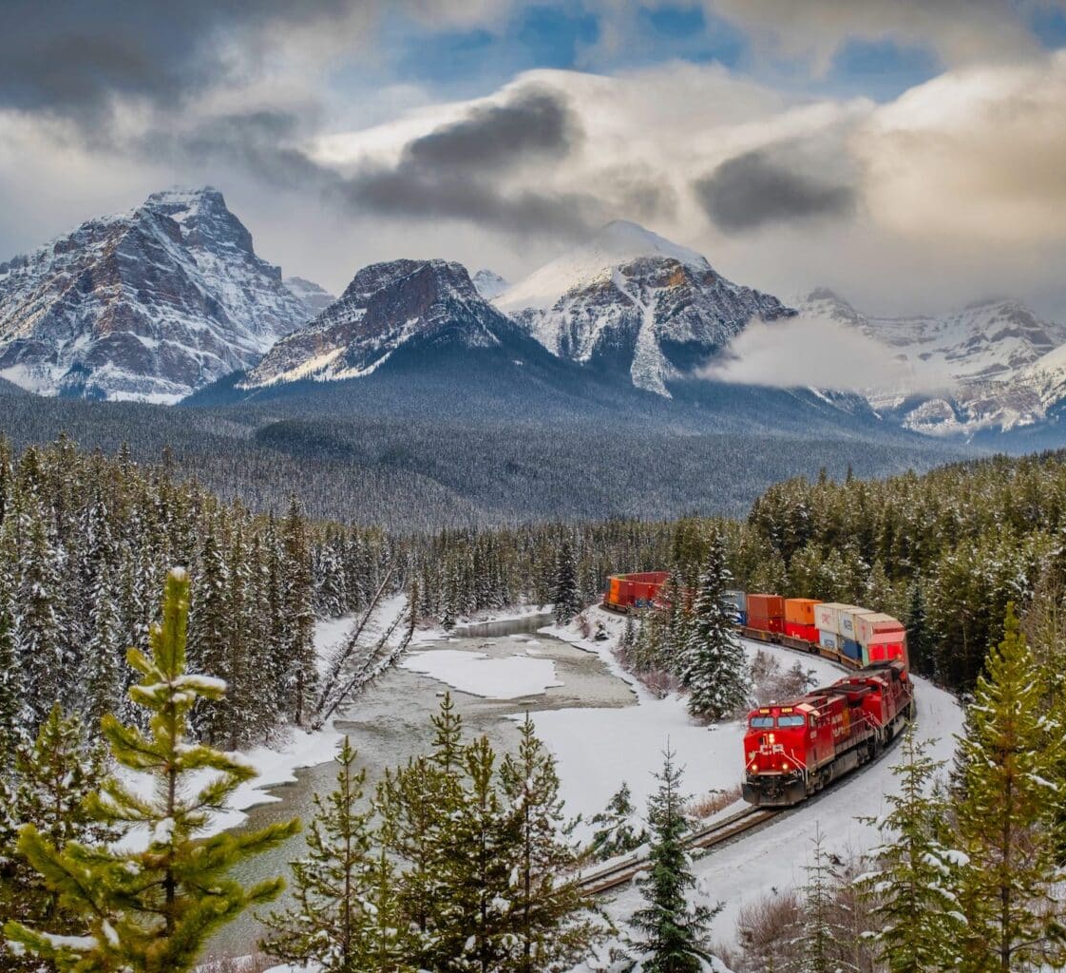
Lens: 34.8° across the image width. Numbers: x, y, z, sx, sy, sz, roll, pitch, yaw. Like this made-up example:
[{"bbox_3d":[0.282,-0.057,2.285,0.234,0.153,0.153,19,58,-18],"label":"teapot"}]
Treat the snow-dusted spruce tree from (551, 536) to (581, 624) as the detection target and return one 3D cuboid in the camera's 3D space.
[{"bbox_3d":[5.669,16.416,297.000,5.000,15.300,5.000,0,-2,0],"label":"snow-dusted spruce tree"}]

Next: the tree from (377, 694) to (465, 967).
[{"bbox_3d":[-3.544,10.890,54.000,2.900,8.600,2.900,0,-2,0],"label":"tree"}]

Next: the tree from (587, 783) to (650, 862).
[{"bbox_3d":[3.541,13.863,70.500,2.450,3.450,2.400,0,-2,0],"label":"tree"}]

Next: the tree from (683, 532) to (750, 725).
[{"bbox_3d":[14.879,11.418,138.000,5.400,15.300,5.400,0,-2,0],"label":"tree"}]

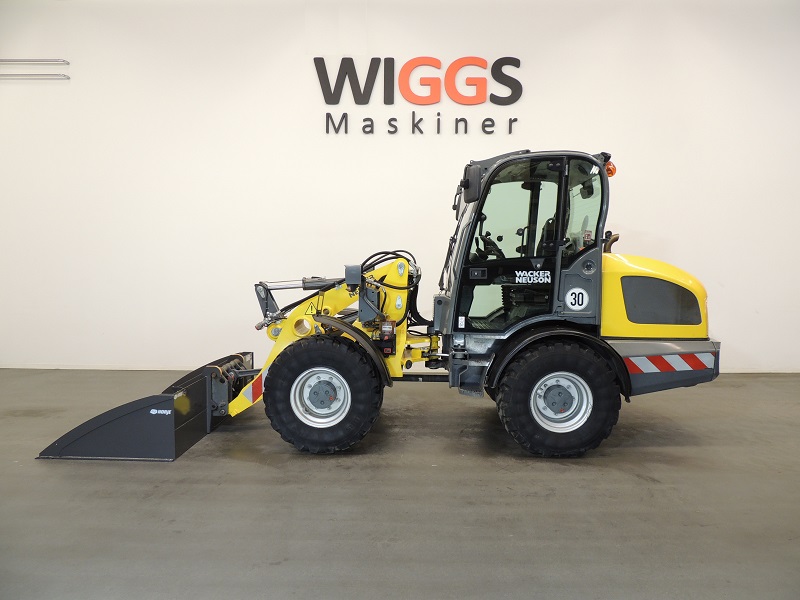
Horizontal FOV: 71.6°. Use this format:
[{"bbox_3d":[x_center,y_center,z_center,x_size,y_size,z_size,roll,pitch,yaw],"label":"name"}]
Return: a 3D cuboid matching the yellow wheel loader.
[{"bbox_3d":[-0.061,-0.015,5.776,6.160,2.730,2.220,1,4,2],"label":"yellow wheel loader"}]

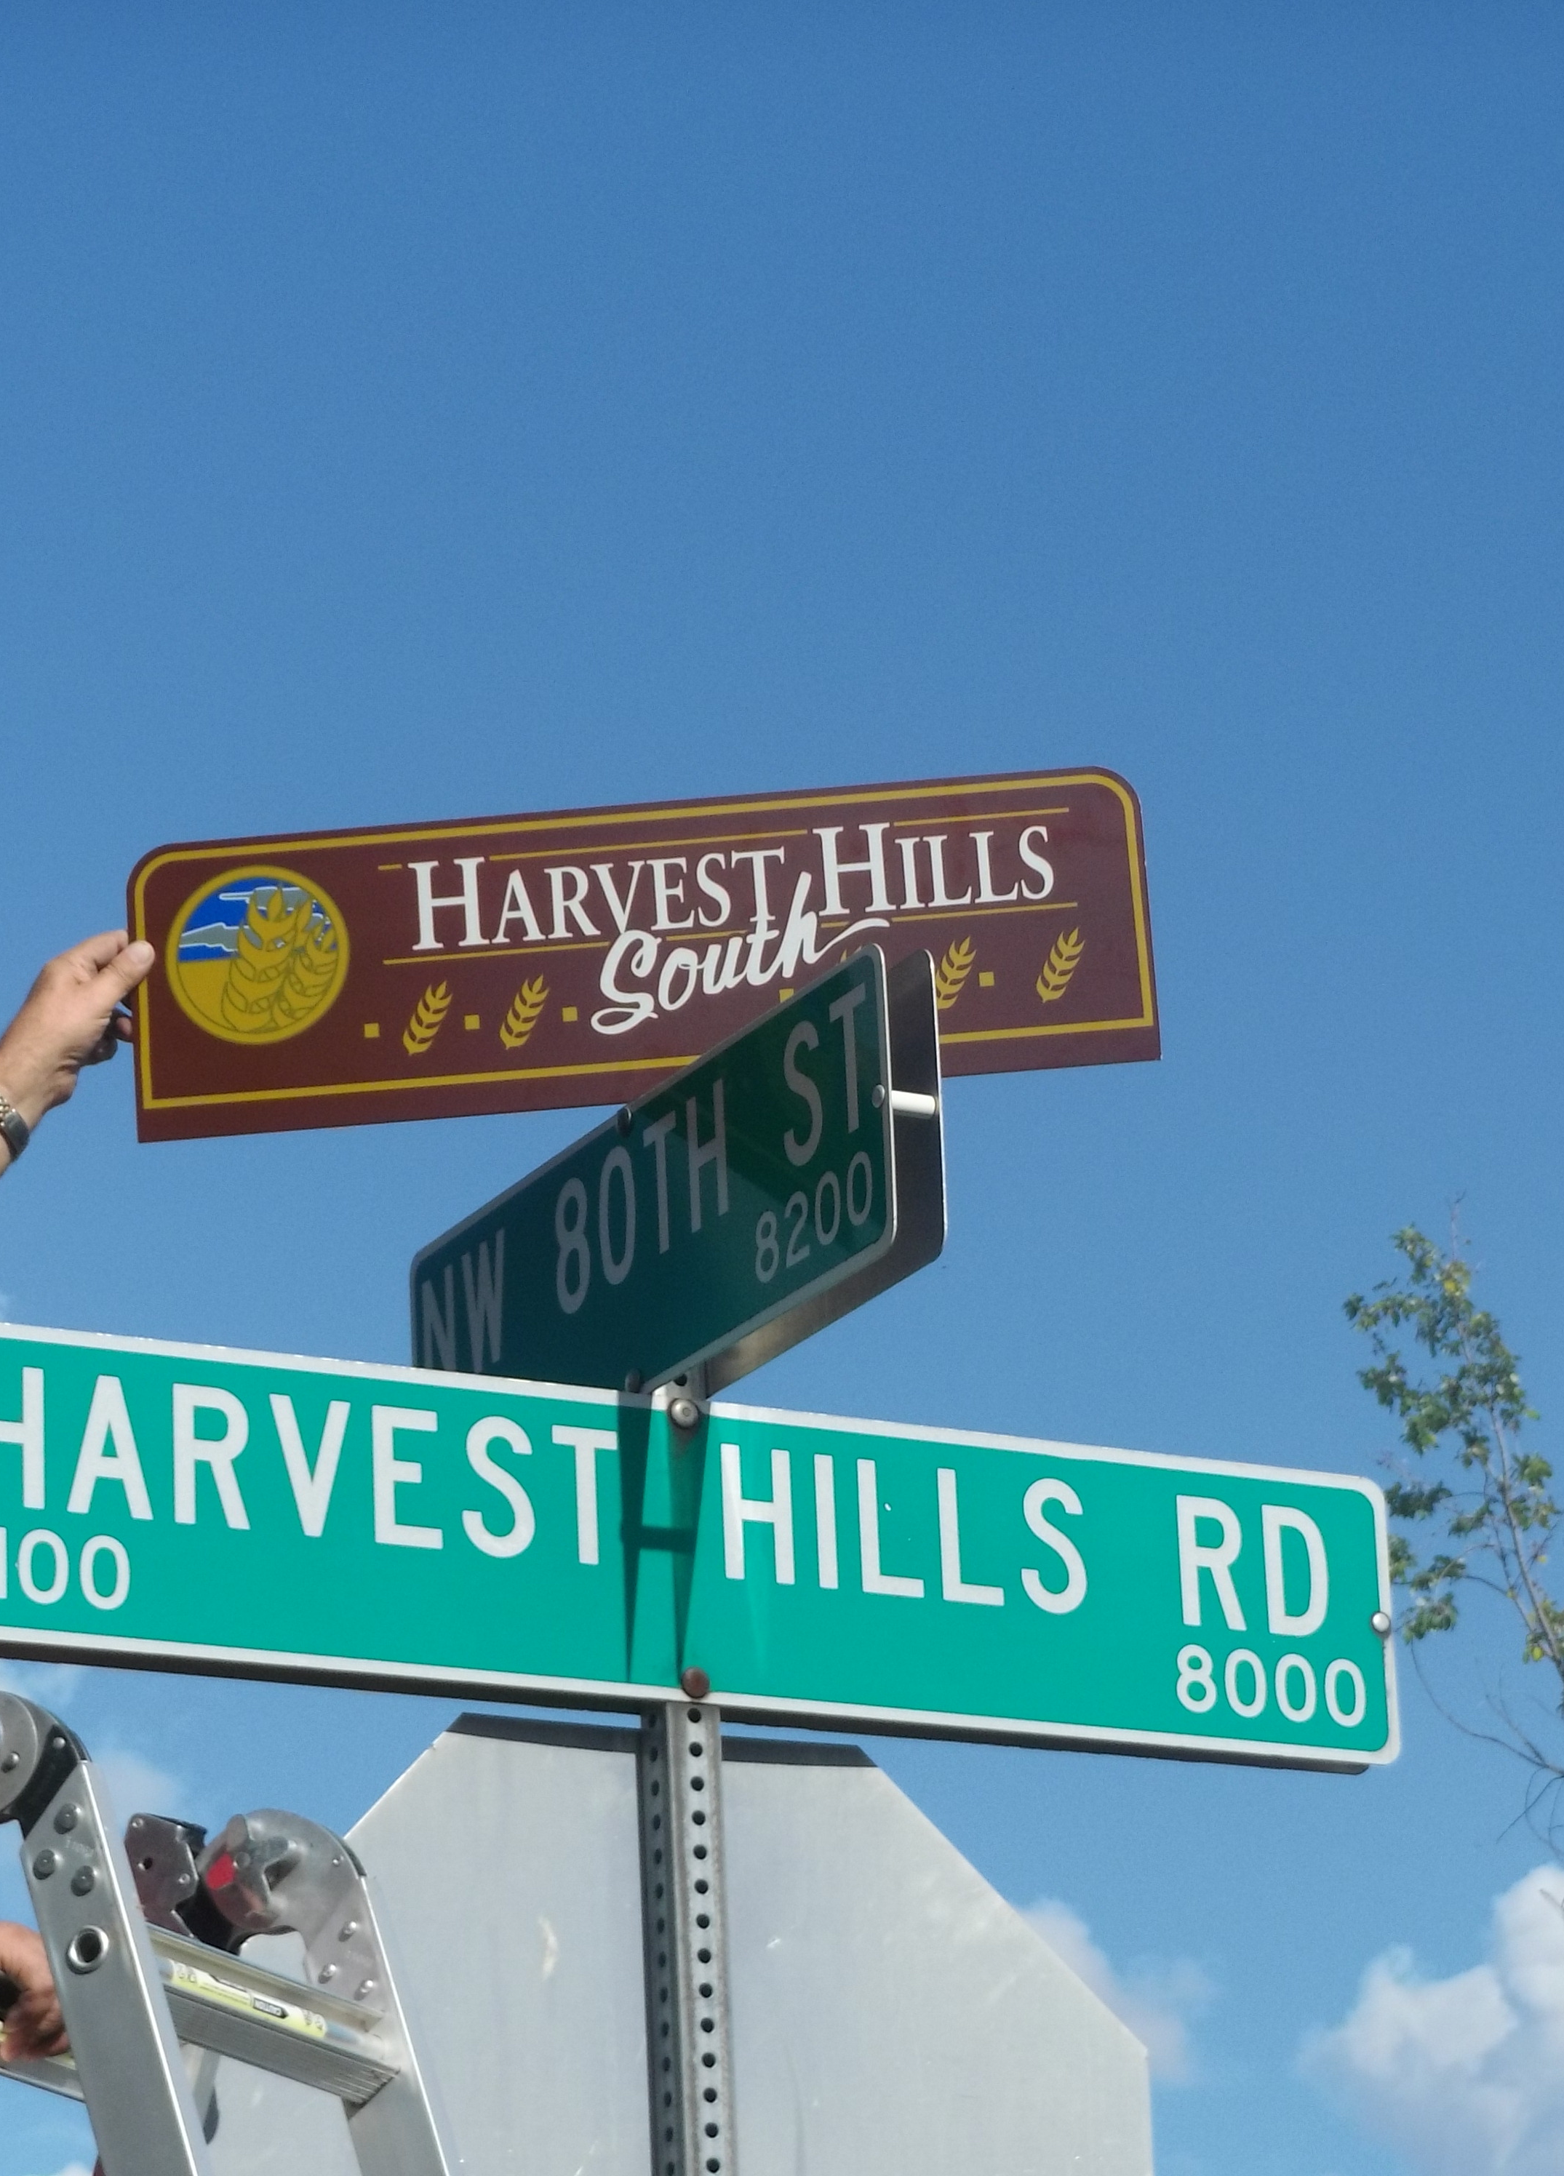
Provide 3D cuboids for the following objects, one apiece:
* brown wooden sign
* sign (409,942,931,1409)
[{"bbox_3d":[-0.107,-0.102,5.118,0.765,0.232,0.010,-5,-19,2],"label":"brown wooden sign"},{"bbox_3d":[-0.087,0.125,5.037,0.045,0.229,0.765,8,-22,-27],"label":"sign"}]

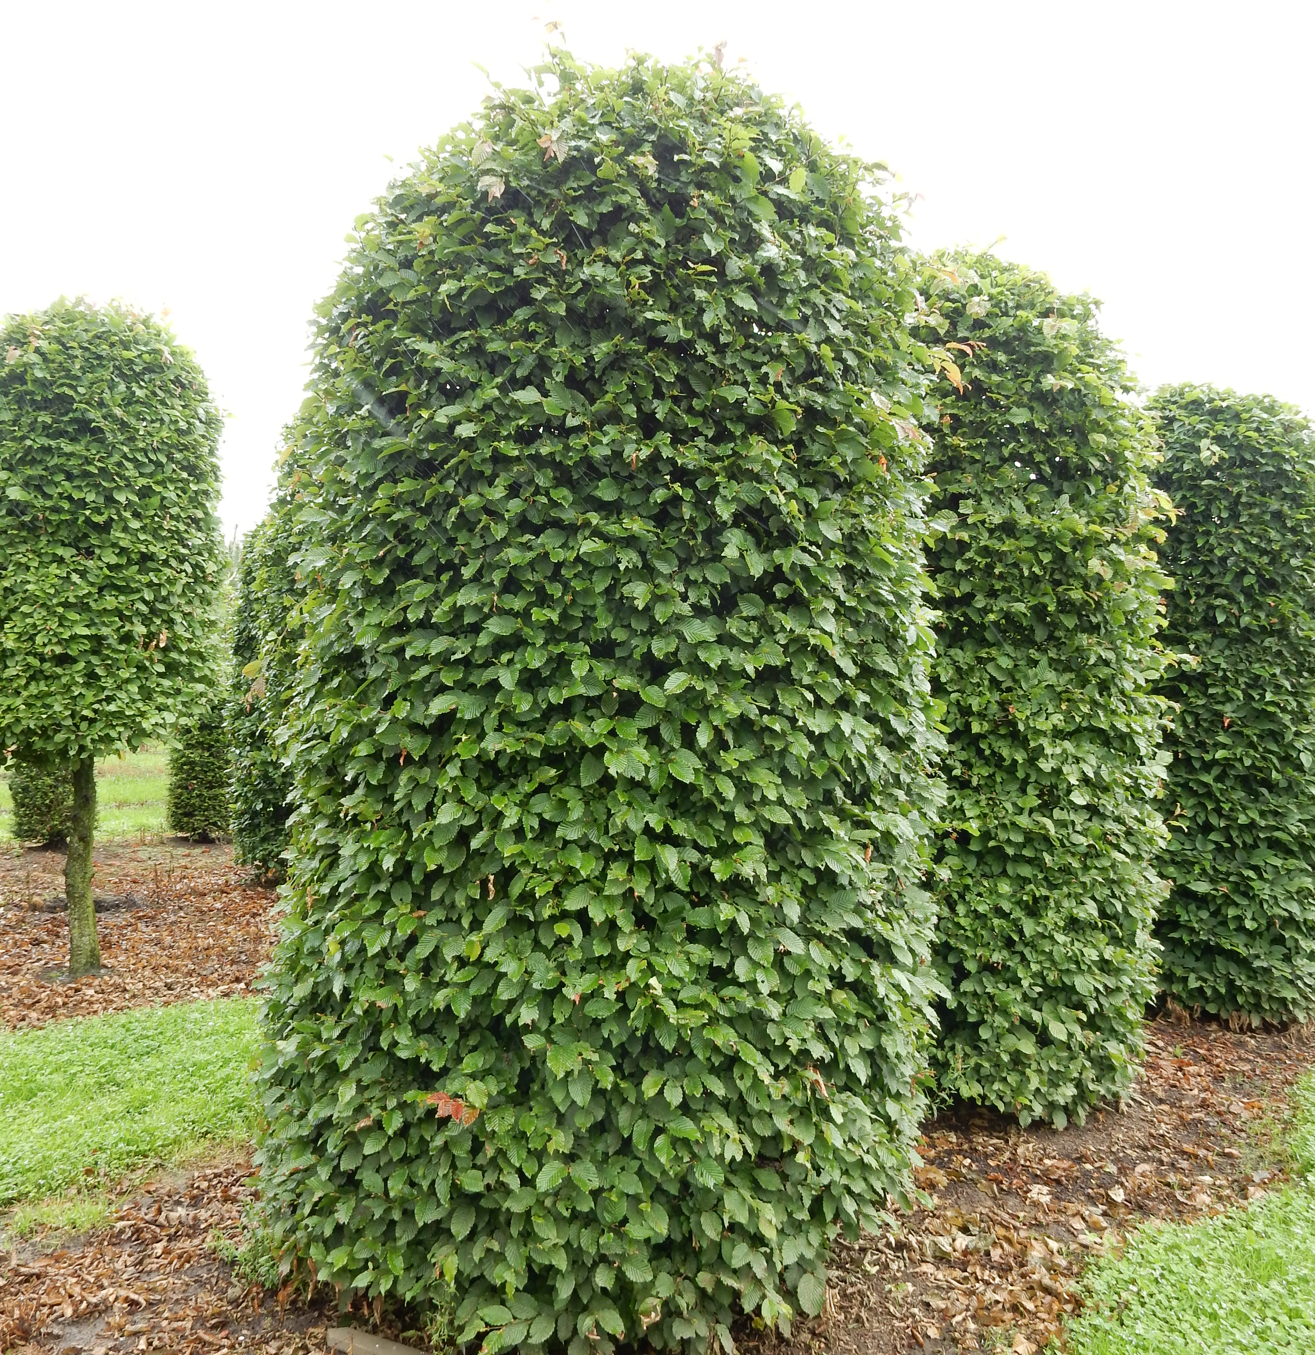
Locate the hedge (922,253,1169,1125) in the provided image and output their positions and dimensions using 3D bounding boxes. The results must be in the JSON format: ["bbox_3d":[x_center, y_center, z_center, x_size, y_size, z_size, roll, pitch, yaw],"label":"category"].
[{"bbox_3d":[1.200,-0.069,4.951,1.550,3.150,1.550,0,-1,0],"label":"hedge"}]

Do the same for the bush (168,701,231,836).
[{"bbox_3d":[-4.460,0.842,12.491,0.800,1.500,0.800,0,-1,0],"label":"bush"}]

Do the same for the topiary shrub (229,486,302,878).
[{"bbox_3d":[-2.800,-0.033,10.301,1.450,3.200,1.450,0,-1,0],"label":"topiary shrub"}]

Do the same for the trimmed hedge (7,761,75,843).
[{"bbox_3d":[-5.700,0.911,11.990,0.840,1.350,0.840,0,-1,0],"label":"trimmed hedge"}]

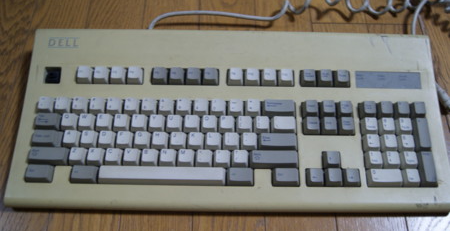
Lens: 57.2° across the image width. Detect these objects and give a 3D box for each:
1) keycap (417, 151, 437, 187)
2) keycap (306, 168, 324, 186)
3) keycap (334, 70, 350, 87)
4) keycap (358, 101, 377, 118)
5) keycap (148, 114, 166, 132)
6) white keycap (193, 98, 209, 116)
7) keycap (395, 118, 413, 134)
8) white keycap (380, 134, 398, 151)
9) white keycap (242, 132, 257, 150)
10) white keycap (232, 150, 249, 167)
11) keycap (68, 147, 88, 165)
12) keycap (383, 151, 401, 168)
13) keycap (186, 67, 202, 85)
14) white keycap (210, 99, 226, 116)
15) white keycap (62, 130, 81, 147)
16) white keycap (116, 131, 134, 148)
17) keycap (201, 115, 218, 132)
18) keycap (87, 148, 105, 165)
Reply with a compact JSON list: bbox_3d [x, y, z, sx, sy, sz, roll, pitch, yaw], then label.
[{"bbox_3d":[0.212,0.055,0.431,0.018,0.009,0.037,1,68,-1],"label":"keycap"},{"bbox_3d":[0.094,0.063,0.428,0.018,0.010,0.018,1,69,0],"label":"keycap"},{"bbox_3d":[0.135,-0.042,0.475,0.018,0.010,0.018,1,69,-1],"label":"keycap"},{"bbox_3d":[0.158,-0.008,0.455,0.018,0.010,0.018,1,69,0],"label":"keycap"},{"bbox_3d":[-0.074,0.008,0.446,0.018,0.009,0.018,1,68,-1],"label":"keycap"},{"bbox_3d":[-0.027,-0.009,0.458,0.018,0.010,0.018,1,69,-1],"label":"white keycap"},{"bbox_3d":[0.197,0.011,0.453,0.018,0.009,0.018,1,69,-1],"label":"keycap"},{"bbox_3d":[0.179,0.031,0.448,0.018,0.010,0.018,1,69,-1],"label":"white keycap"},{"bbox_3d":[0.026,0.028,0.441,0.018,0.009,0.018,1,69,-1],"label":"white keycap"},{"bbox_3d":[0.015,0.045,0.436,0.018,0.009,0.018,1,69,-1],"label":"white keycap"},{"bbox_3d":[-0.155,0.043,0.436,0.018,0.010,0.018,1,69,-1],"label":"keycap"},{"bbox_3d":[0.175,0.045,0.435,0.018,0.010,0.018,1,69,0],"label":"keycap"},{"bbox_3d":[-0.035,-0.044,0.471,0.018,0.010,0.018,1,69,-1],"label":"keycap"},{"bbox_3d":[-0.007,-0.009,0.453,0.018,0.011,0.018,1,68,-1],"label":"white keycap"},{"bbox_3d":[-0.166,0.024,0.442,0.018,0.009,0.018,1,69,-1],"label":"white keycap"},{"bbox_3d":[-0.108,0.026,0.442,0.018,0.009,0.018,1,70,-1],"label":"white keycap"},{"bbox_3d":[-0.017,0.008,0.448,0.018,0.010,0.018,1,69,0],"label":"keycap"},{"bbox_3d":[-0.137,0.043,0.436,0.018,0.009,0.018,1,69,-1],"label":"keycap"}]

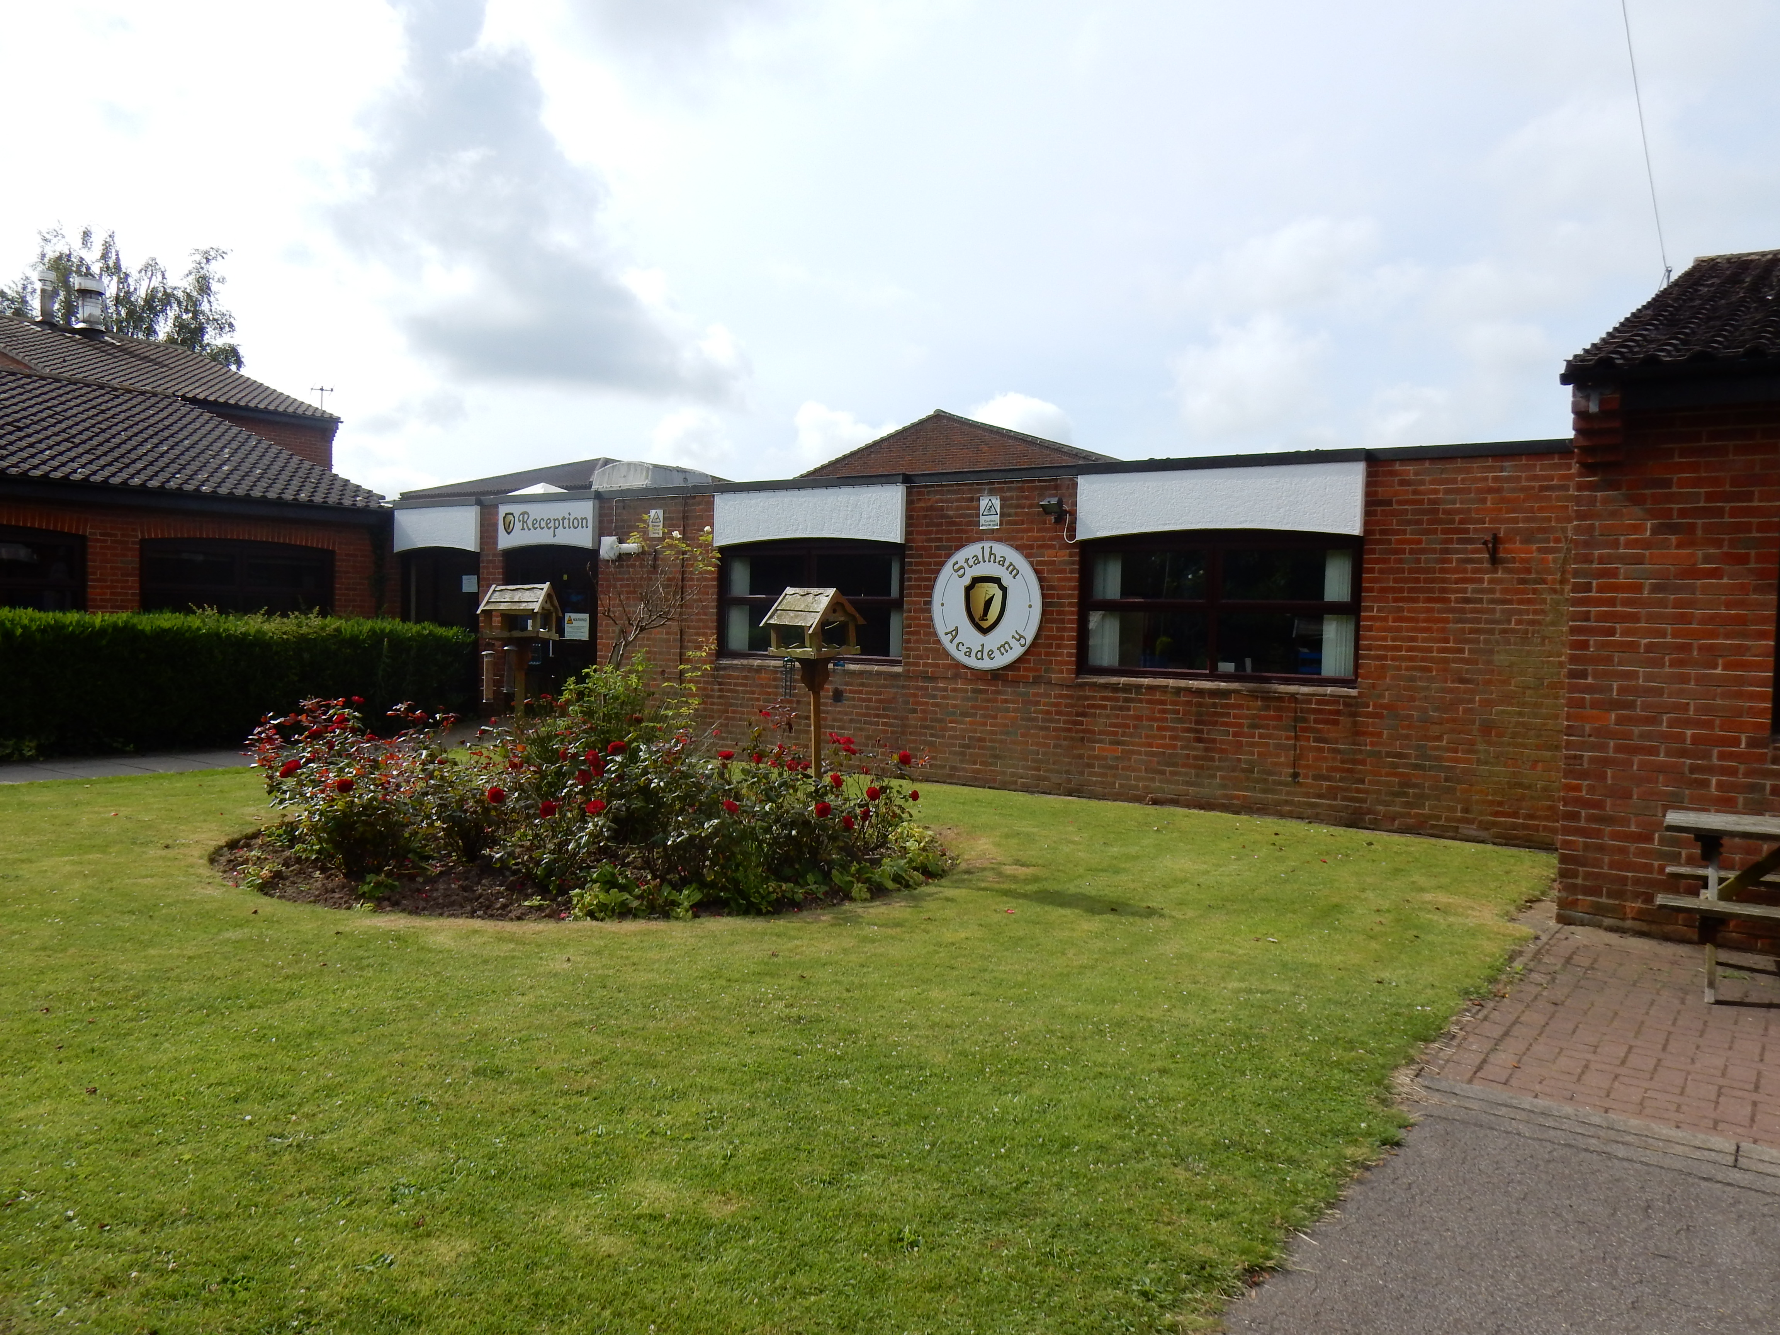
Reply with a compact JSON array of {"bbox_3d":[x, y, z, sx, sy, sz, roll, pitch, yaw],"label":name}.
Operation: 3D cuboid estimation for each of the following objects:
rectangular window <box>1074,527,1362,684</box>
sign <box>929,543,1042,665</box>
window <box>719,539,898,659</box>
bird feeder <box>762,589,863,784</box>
[{"bbox_3d":[2.702,-0.513,10.858,2.464,1.299,0.100,3,4,34],"label":"rectangular window"},{"bbox_3d":[0.903,-0.576,11.986,1.190,1.200,0.040,3,4,34],"label":"sign"},{"bbox_3d":[-0.863,-0.687,13.296,2.433,1.274,0.100,3,4,34],"label":"window"},{"bbox_3d":[-0.469,0.372,7.951,0.420,1.760,0.510,4,4,43],"label":"bird feeder"}]

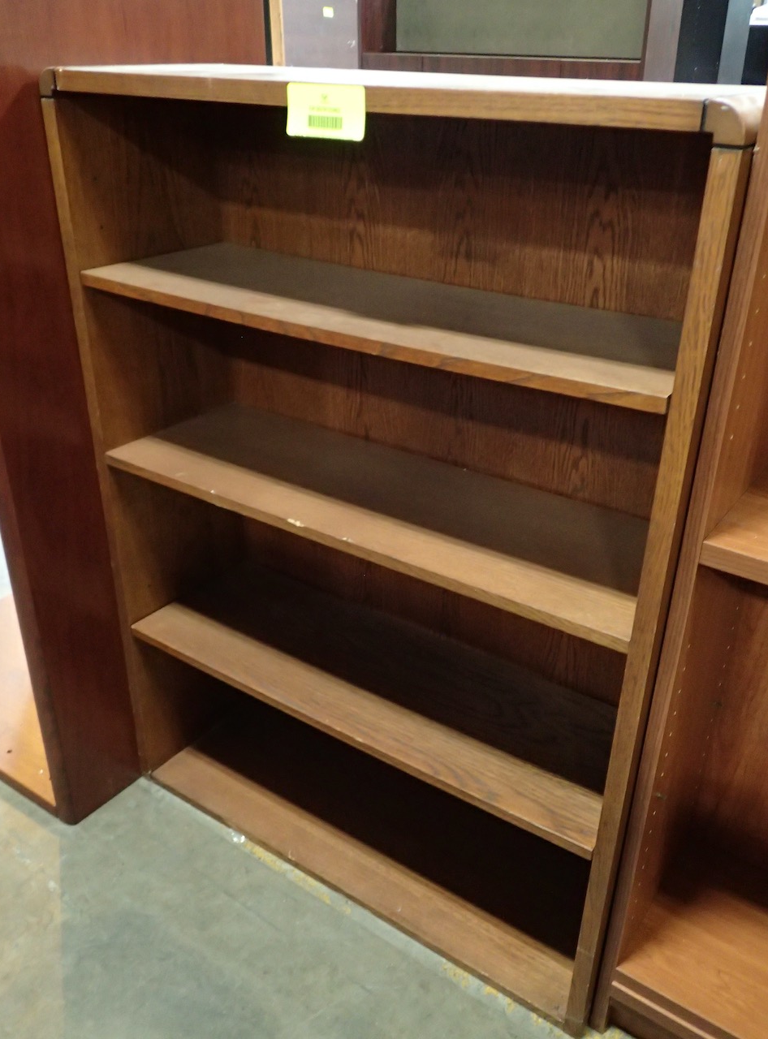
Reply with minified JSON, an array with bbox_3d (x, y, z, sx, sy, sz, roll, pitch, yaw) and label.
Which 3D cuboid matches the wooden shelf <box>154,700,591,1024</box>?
[{"bbox_3d":[-0.009,0.564,1.632,0.860,0.019,0.289,18,33,30],"label":"wooden shelf"}]

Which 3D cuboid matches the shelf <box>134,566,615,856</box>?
[{"bbox_3d":[-0.005,0.258,1.470,0.860,0.019,0.289,18,33,30],"label":"shelf"}]

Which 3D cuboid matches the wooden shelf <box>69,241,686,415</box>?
[{"bbox_3d":[0.003,-0.281,1.184,0.860,0.019,0.289,18,33,30],"label":"wooden shelf"}]

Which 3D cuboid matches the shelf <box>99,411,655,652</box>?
[{"bbox_3d":[-0.001,-0.031,1.316,0.860,0.019,0.289,18,33,30],"label":"shelf"}]

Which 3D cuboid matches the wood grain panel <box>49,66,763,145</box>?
[{"bbox_3d":[0.019,-0.511,1.083,0.908,0.036,0.339,18,33,30],"label":"wood grain panel"}]

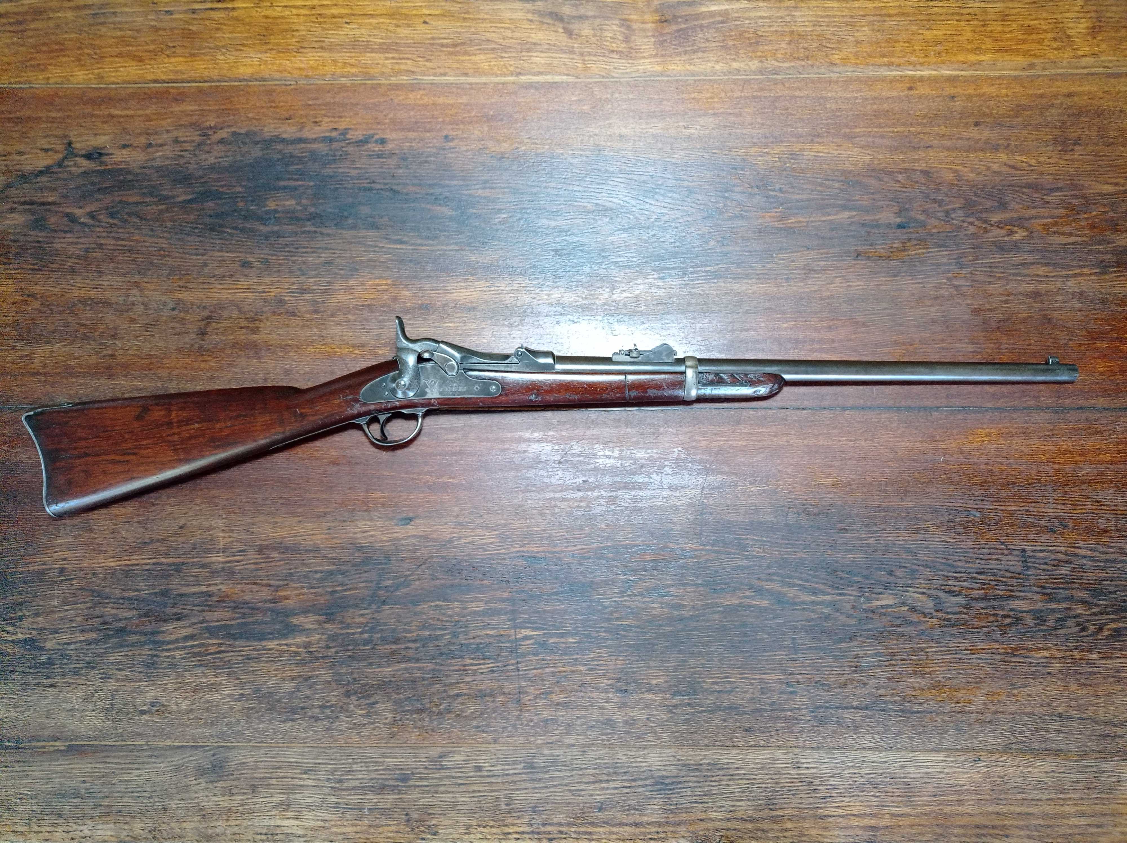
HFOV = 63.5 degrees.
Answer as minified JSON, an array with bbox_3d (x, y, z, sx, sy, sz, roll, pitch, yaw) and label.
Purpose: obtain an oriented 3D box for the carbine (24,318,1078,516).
[{"bbox_3d":[-0.023,0.000,0.903,1.049,0.060,0.205,1,89,2],"label":"carbine"}]

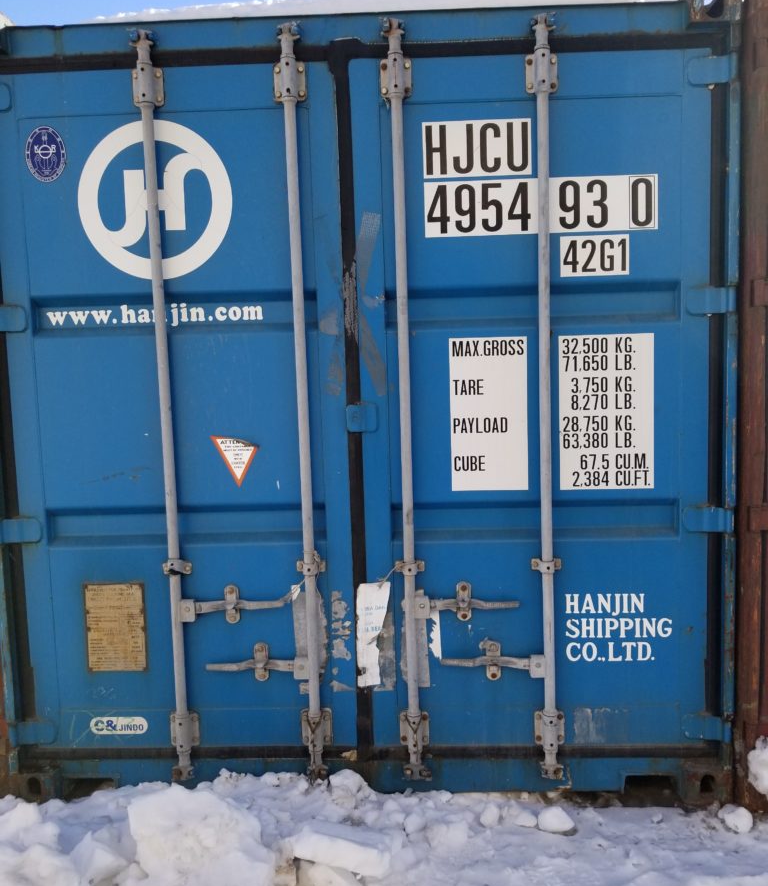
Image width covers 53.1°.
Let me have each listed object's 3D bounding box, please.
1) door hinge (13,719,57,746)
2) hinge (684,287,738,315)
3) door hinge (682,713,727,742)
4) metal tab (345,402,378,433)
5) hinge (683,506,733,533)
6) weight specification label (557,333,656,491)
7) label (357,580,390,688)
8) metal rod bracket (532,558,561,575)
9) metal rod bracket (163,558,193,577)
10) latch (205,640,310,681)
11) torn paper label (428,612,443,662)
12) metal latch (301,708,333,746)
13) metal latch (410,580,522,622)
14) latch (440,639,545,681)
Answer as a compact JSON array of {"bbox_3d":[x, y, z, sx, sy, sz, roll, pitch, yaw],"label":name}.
[{"bbox_3d":[-1.208,1.003,2.663,0.154,0.088,0.040,-1,5,2],"label":"door hinge"},{"bbox_3d":[1.034,-0.448,2.430,0.147,0.080,0.045,-2,5,1],"label":"hinge"},{"bbox_3d":[1.070,0.948,2.559,0.147,0.081,0.045,-2,5,1],"label":"door hinge"},{"bbox_3d":[-0.070,-0.083,2.525,0.102,0.099,0.016,-1,6,2],"label":"metal tab"},{"bbox_3d":[1.056,0.251,2.506,0.156,0.084,0.040,-1,6,2],"label":"hinge"},{"bbox_3d":[0.724,-0.098,2.500,0.303,0.501,0.008,-1,6,2],"label":"weight specification label"},{"bbox_3d":[-0.035,0.649,2.594,0.113,0.364,0.012,-1,5,2],"label":"label"},{"bbox_3d":[0.535,0.407,2.532,0.098,0.054,0.050,-1,6,2],"label":"metal rod bracket"},{"bbox_3d":[-0.691,0.418,2.577,0.100,0.060,0.056,-1,5,2],"label":"metal rod bracket"},{"bbox_3d":[-0.426,0.739,2.594,0.348,0.136,0.060,-1,5,2],"label":"latch"},{"bbox_3d":[0.173,0.645,2.570,0.043,0.167,0.005,-2,5,1],"label":"torn paper label"},{"bbox_3d":[-0.224,0.953,2.580,0.100,0.116,0.060,-2,5,1],"label":"metal latch"},{"bbox_3d":[0.259,0.522,2.529,0.369,0.120,0.060,-2,5,1],"label":"metal latch"},{"bbox_3d":[0.363,0.725,2.561,0.346,0.139,0.060,-1,5,2],"label":"latch"}]

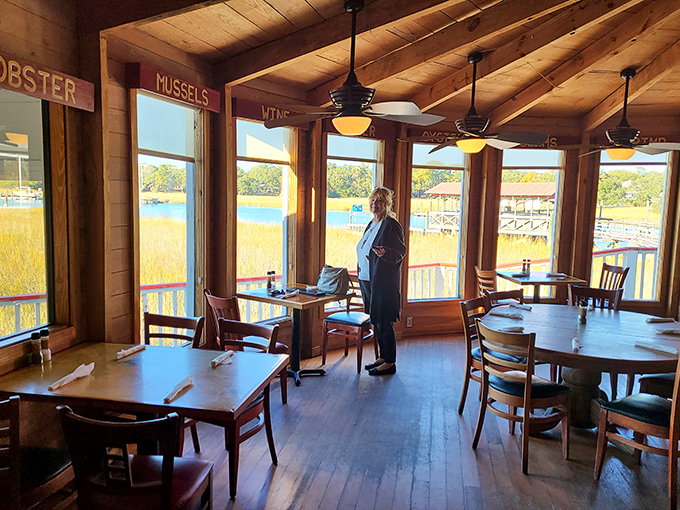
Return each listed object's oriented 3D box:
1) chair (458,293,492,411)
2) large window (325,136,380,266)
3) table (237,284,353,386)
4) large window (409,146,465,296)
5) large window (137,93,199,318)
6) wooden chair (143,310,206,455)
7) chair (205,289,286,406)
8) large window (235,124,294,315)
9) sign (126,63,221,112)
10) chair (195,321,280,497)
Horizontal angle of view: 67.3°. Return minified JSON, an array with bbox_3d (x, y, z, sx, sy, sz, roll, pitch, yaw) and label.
[{"bbox_3d":[1.189,0.778,3.809,0.480,0.860,0.430,5,7,34],"label":"chair"},{"bbox_3d":[0.131,-0.319,5.461,0.682,1.813,0.100,-3,8,-36],"label":"large window"},{"bbox_3d":[-0.390,0.716,4.572,0.720,0.750,0.720,6,7,35],"label":"table"},{"bbox_3d":[1.149,-0.354,5.981,0.740,1.810,0.120,0,6,-18],"label":"large window"},{"bbox_3d":[-1.209,-0.155,3.638,0.100,1.813,0.662,3,6,18],"label":"large window"},{"bbox_3d":[-1.070,0.814,2.988,0.430,0.860,0.470,2,6,8],"label":"wooden chair"},{"bbox_3d":[-0.707,0.720,3.932,0.440,0.880,0.480,7,8,44],"label":"chair"},{"bbox_3d":[-0.681,-0.265,4.644,0.120,1.810,0.690,7,8,44],"label":"large window"},{"bbox_3d":[-1.131,-1.148,3.557,0.120,0.165,0.750,4,6,27],"label":"sign"},{"bbox_3d":[-0.626,0.832,2.915,0.430,0.860,0.470,4,7,23],"label":"chair"}]

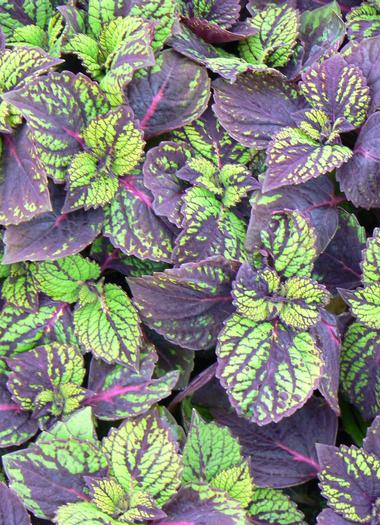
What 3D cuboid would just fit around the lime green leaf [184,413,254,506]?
[{"bbox_3d":[0.014,0.112,1.589,0.043,0.015,0.056,-12,70,-5],"label":"lime green leaf"}]

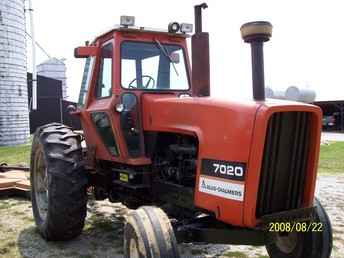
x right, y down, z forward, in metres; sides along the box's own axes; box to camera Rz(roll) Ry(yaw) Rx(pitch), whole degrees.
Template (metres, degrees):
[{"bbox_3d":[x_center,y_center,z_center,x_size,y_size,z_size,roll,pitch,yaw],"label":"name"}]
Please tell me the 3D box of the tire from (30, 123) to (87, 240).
[{"bbox_3d":[-1.746,0.764,5.676,0.510,1.740,1.740,-2,1,-27],"label":"tire"}]

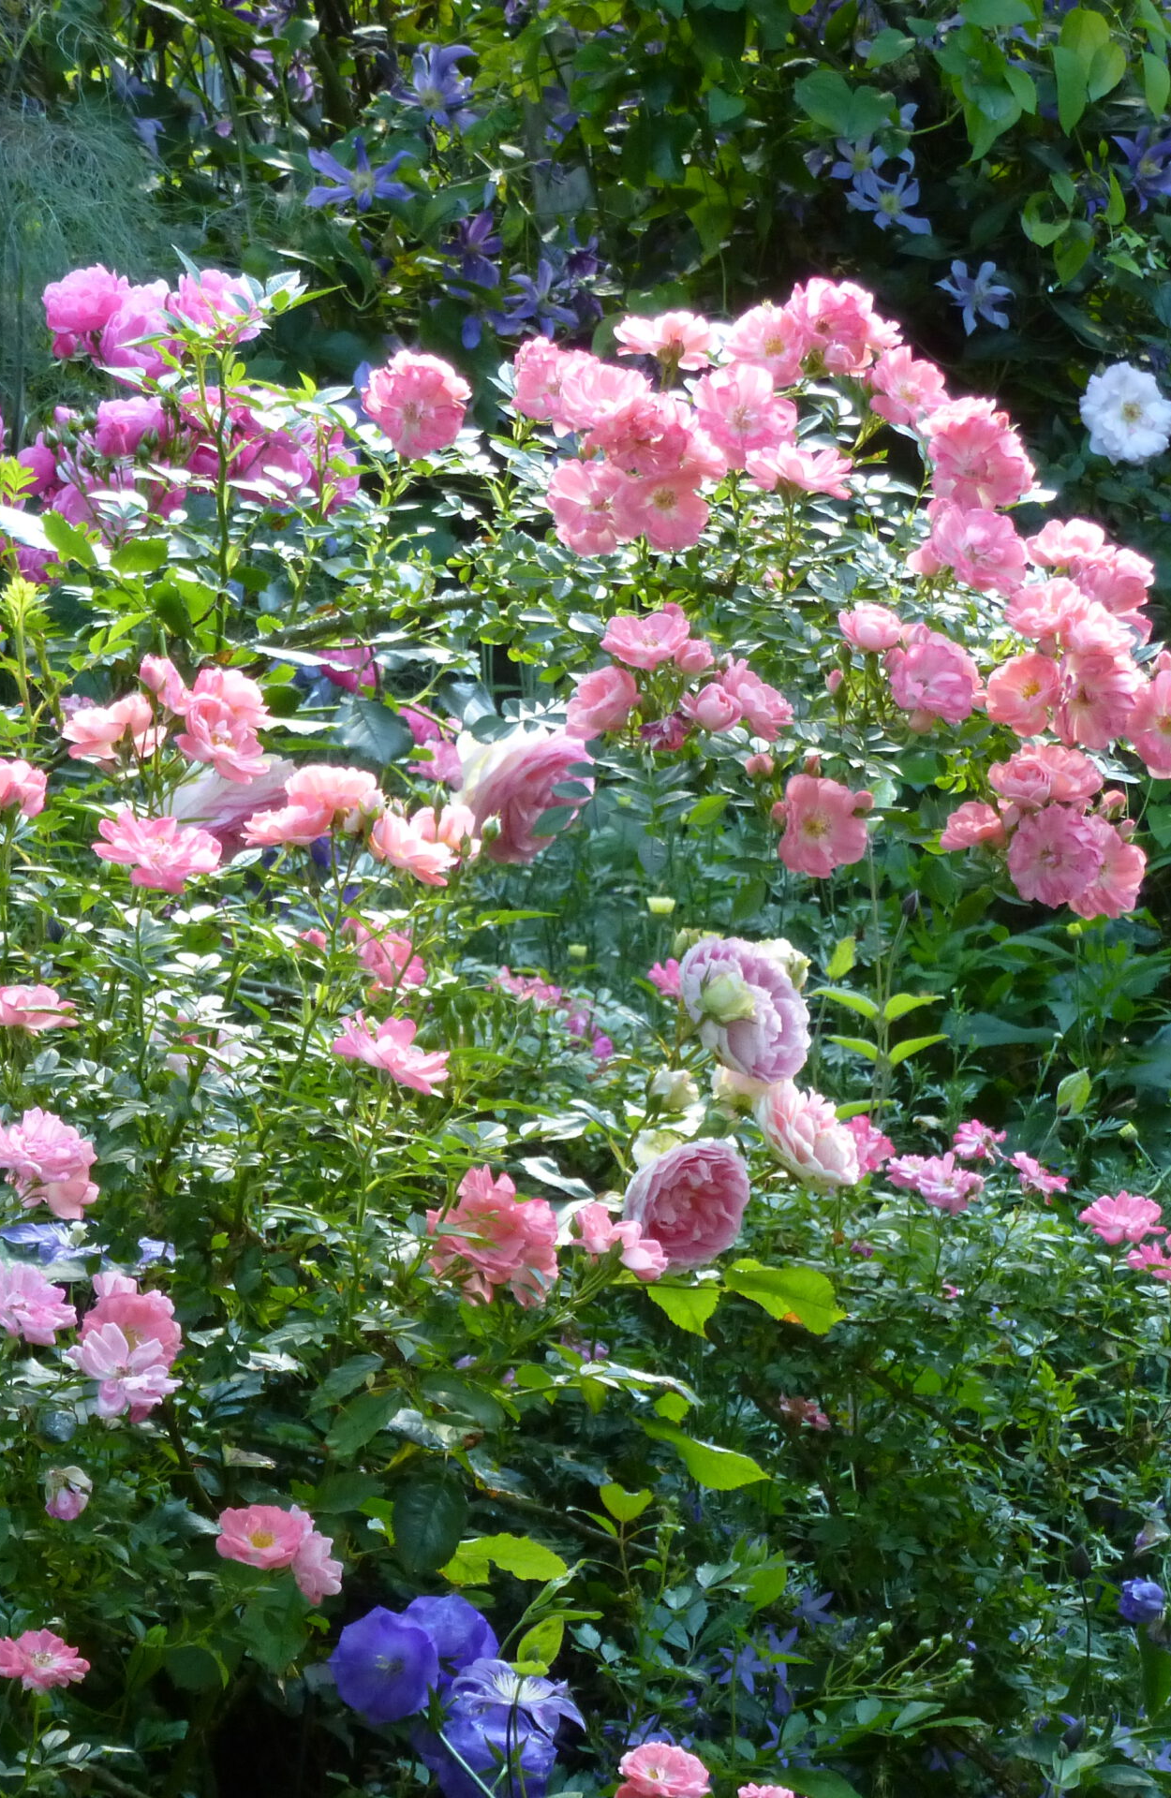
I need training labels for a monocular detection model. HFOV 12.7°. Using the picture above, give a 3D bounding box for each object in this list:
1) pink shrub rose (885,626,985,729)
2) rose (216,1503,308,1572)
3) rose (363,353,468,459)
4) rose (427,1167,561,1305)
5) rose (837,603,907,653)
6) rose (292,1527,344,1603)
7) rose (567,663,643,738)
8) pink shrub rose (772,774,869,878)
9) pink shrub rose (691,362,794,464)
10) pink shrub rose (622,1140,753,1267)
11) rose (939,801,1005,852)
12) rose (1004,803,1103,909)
[{"bbox_3d":[0.189,-0.120,2.850,0.051,0.051,0.038,1,8,9],"label":"pink shrub rose"},{"bbox_3d":[-0.169,0.339,2.770,0.045,0.020,0.045,1,50,9],"label":"rose"},{"bbox_3d":[-0.096,-0.283,3.000,0.062,0.062,0.031,1,6,6],"label":"rose"},{"bbox_3d":[-0.048,0.184,2.800,0.074,0.074,0.044,1,-17,6],"label":"rose"},{"bbox_3d":[0.163,-0.152,2.980,0.037,0.023,0.037,-3,18,0],"label":"rose"},{"bbox_3d":[-0.141,0.348,2.750,0.030,0.040,0.040,2,8,15],"label":"rose"},{"bbox_3d":[0.015,-0.108,2.980,0.042,0.032,0.042,-28,30,0],"label":"rose"},{"bbox_3d":[0.132,-0.041,2.950,0.057,0.057,0.025,0,-3,3],"label":"pink shrub rose"},{"bbox_3d":[0.089,-0.277,3.000,0.059,0.059,0.029,0,0,-3],"label":"pink shrub rose"},{"bbox_3d":[0.051,0.164,2.850,0.071,0.071,0.043,-3,6,-17],"label":"pink shrub rose"},{"bbox_3d":[0.221,-0.039,2.970,0.035,0.023,0.035,-19,24,0],"label":"rose"},{"bbox_3d":[0.264,-0.025,2.960,0.058,0.058,0.029,1,6,6],"label":"rose"}]

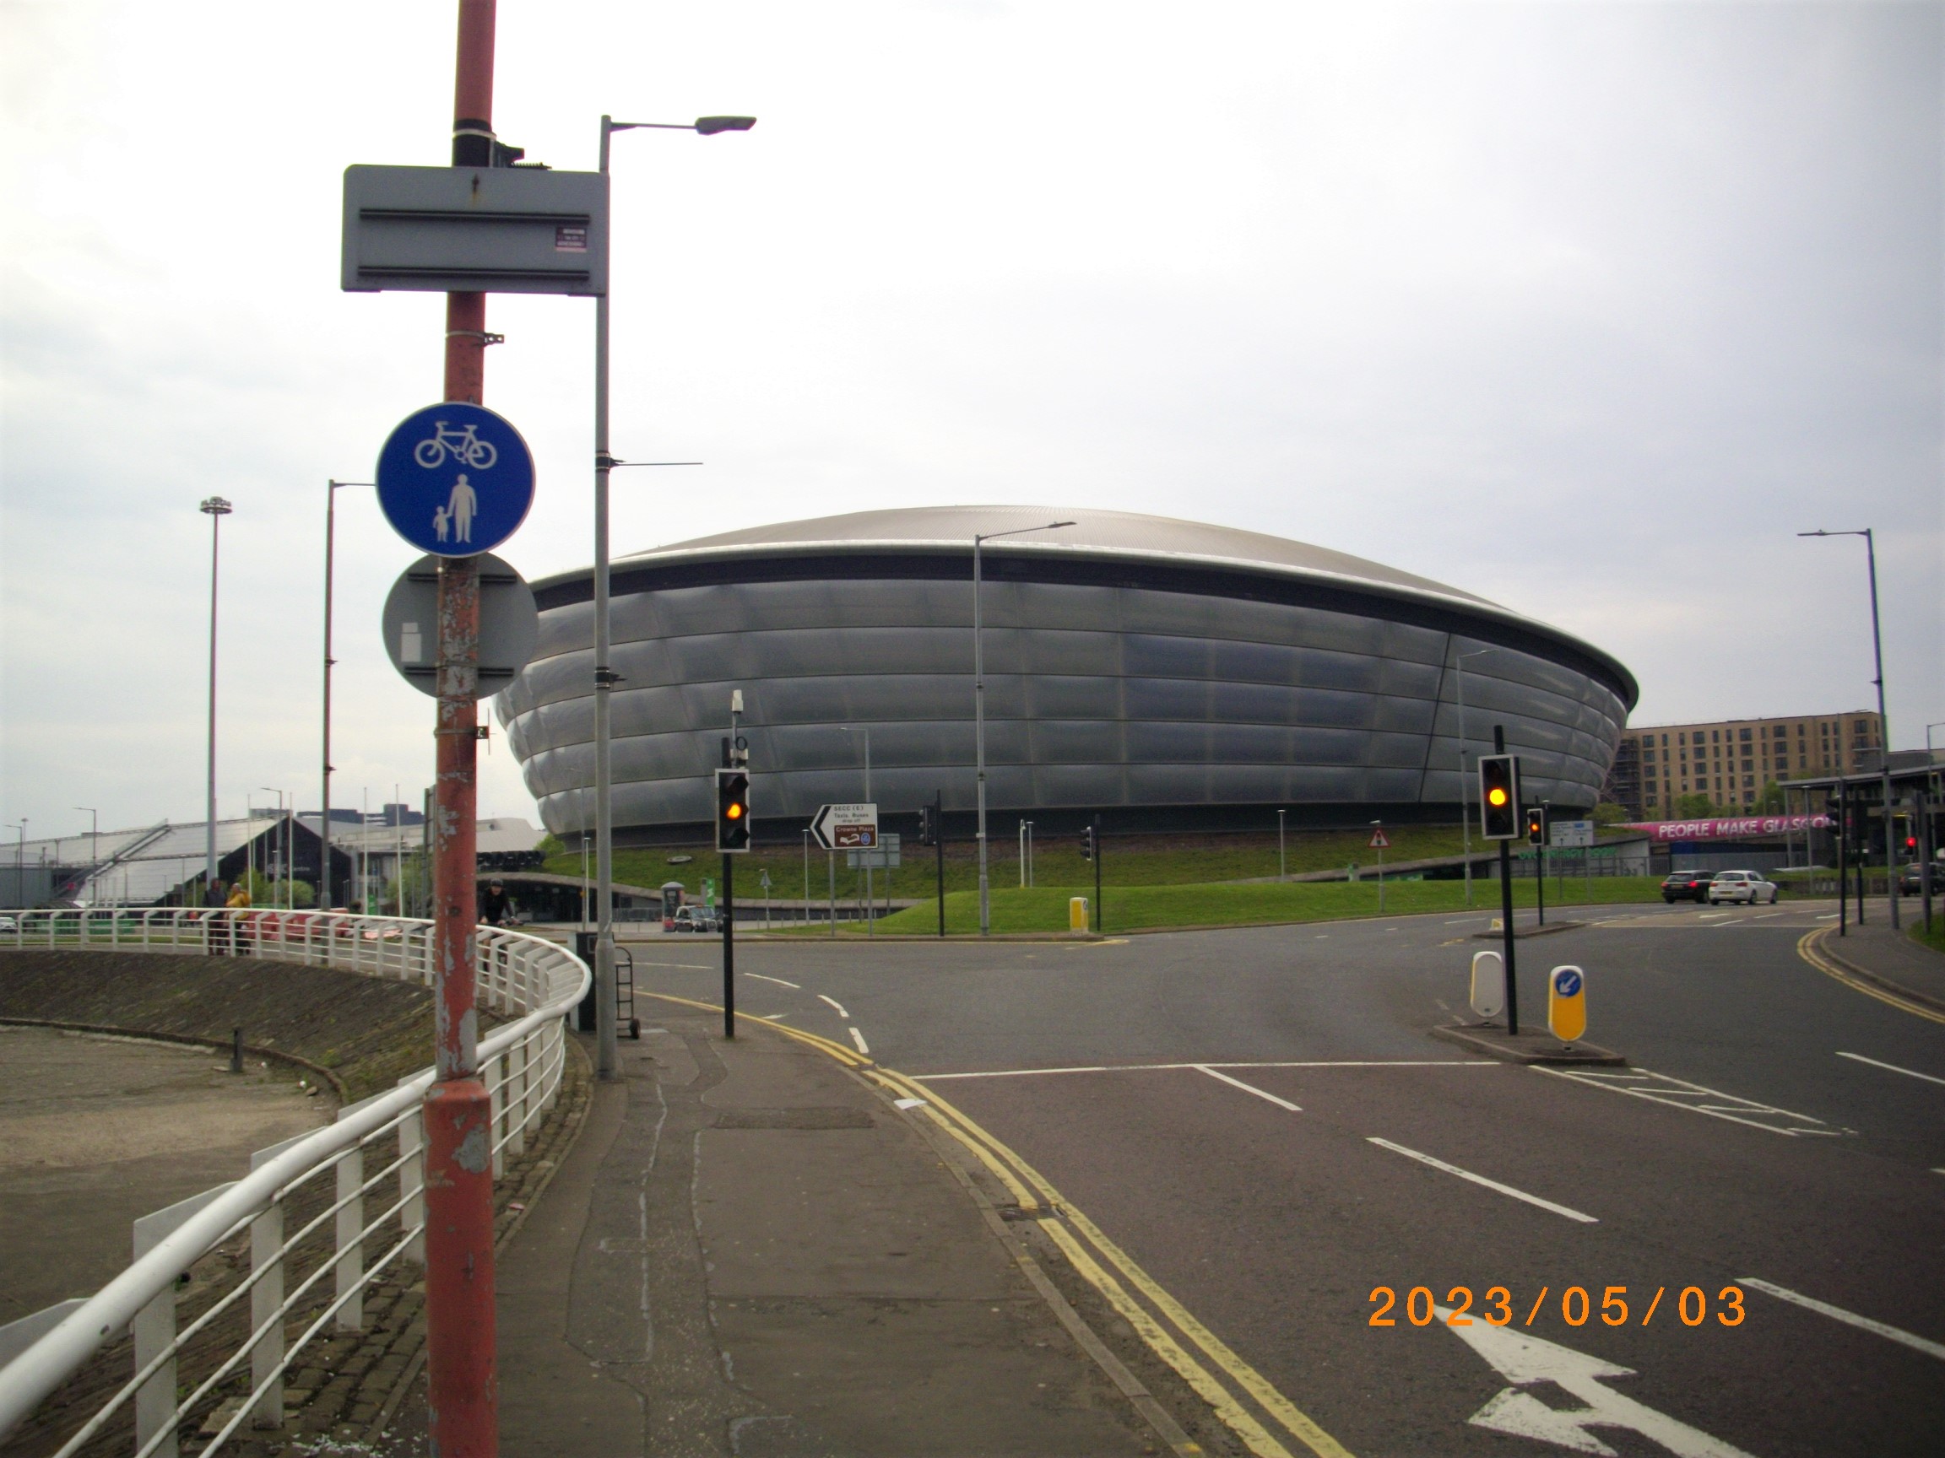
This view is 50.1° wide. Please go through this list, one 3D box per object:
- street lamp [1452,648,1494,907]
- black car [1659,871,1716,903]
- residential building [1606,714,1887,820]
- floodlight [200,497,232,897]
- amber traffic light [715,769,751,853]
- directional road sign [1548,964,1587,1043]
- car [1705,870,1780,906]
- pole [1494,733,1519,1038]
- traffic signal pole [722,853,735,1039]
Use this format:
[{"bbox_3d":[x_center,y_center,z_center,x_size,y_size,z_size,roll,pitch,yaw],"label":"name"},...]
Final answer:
[{"bbox_3d":[19.146,1.801,79.500,1.700,9.800,0.350,-5,-6,43],"label":"street lamp"},{"bbox_3d":[31.518,6.899,90.500,1.800,1.450,4.400,-4,-6,37],"label":"black car"},{"bbox_3d":[145.774,11.777,393.000,50.000,27.000,15.000,-4,-6,36],"label":"residential building"},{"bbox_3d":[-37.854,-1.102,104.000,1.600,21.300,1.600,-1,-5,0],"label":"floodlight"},{"bbox_3d":[-2.845,0.977,24.750,0.430,0.980,0.320,1,-5,-25],"label":"amber traffic light"},{"bbox_3d":[6.157,2.865,21.500,0.370,0.860,0.140,-1,-5,-3],"label":"directional road sign"},{"bbox_3d":[32.334,6.619,87.000,1.780,1.430,4.320,-4,-6,37],"label":"car"},{"bbox_3d":[6.032,1.726,23.500,0.120,3.480,0.120,-2,-5,12],"label":"pole"},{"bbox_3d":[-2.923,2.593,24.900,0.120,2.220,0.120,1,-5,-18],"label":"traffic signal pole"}]

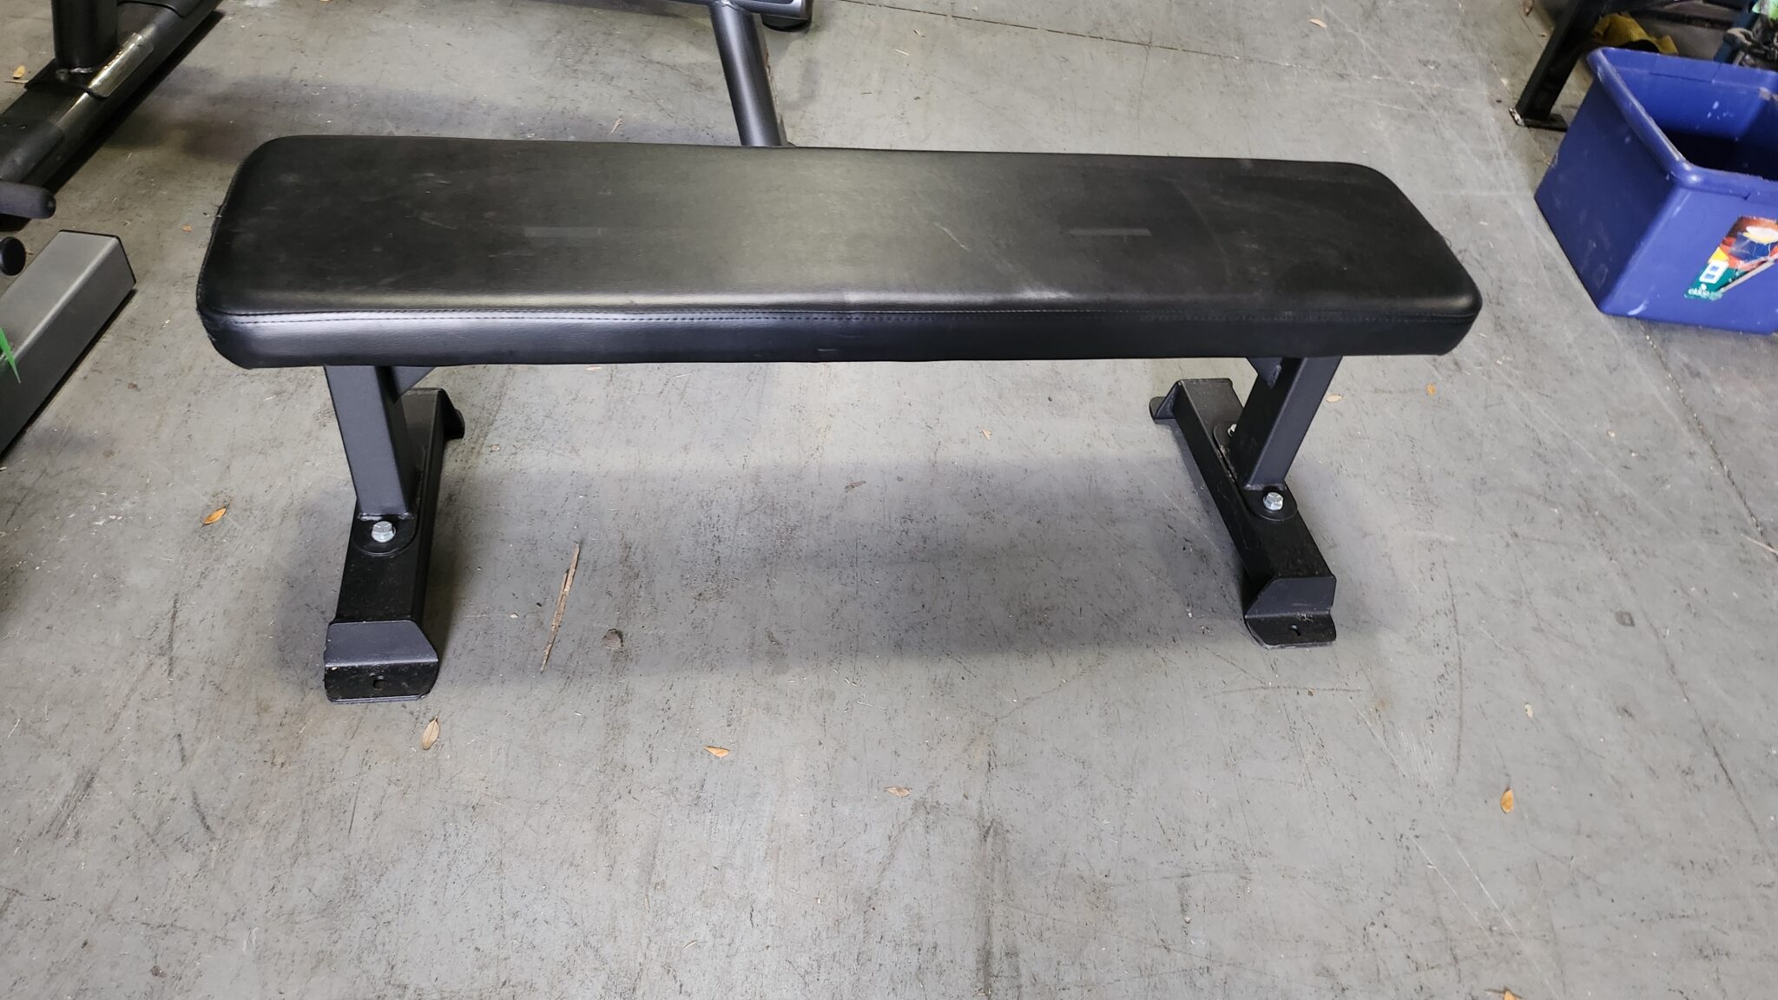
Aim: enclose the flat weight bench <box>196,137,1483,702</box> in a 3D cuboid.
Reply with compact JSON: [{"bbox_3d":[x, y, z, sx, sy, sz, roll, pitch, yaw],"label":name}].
[{"bbox_3d":[-0.027,-0.124,1.381,1.215,0.443,0.453,-2,46,-11],"label":"flat weight bench"}]

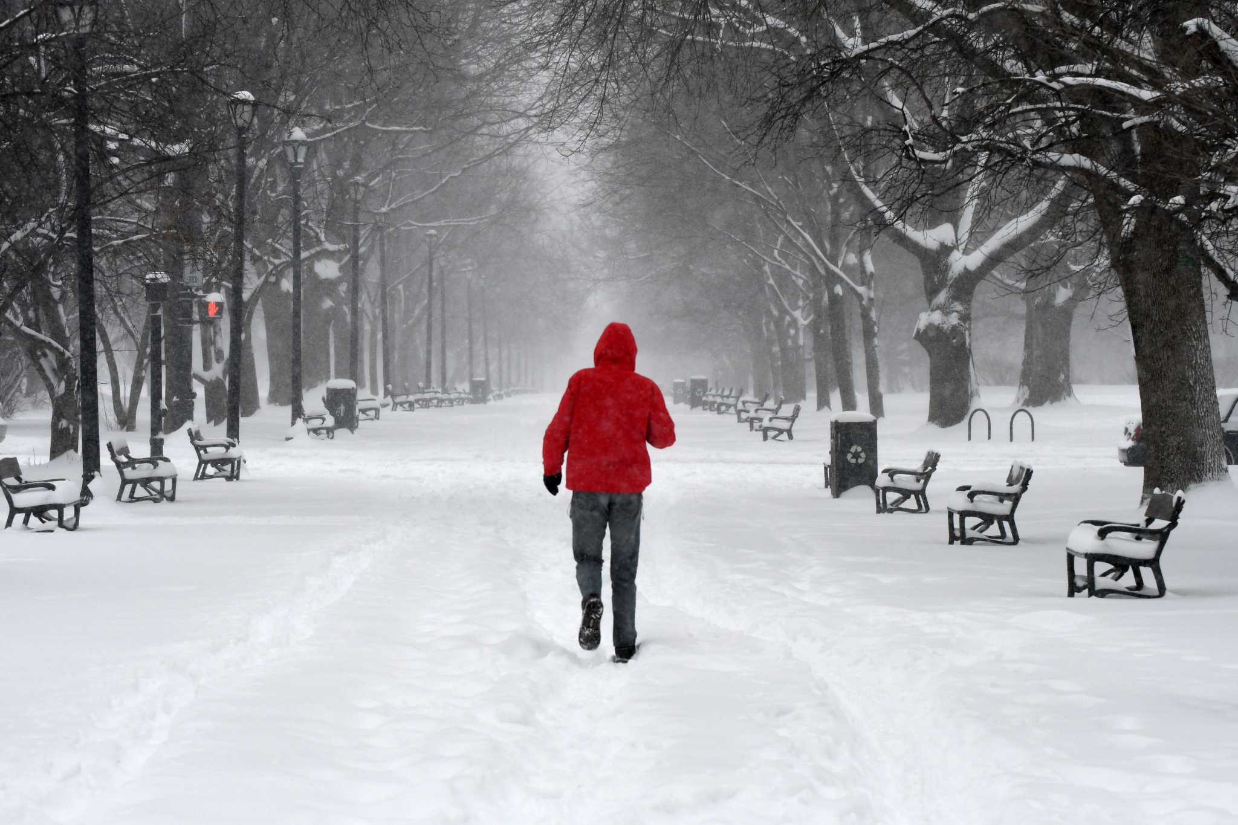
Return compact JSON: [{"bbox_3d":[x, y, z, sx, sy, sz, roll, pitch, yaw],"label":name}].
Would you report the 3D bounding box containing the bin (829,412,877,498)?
[{"bbox_3d":[2.908,0.578,62.474,0.550,0.980,0.560,0,1,0],"label":"bin"}]

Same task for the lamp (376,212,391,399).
[{"bbox_3d":[-7.268,-3.255,156.000,0.480,6.000,0.480,0,0,0],"label":"lamp"}]

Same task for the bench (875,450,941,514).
[{"bbox_3d":[3.303,0.772,57.945,0.673,0.770,1.500,0,1,0],"label":"bench"}]

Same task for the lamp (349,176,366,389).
[{"bbox_3d":[-6.119,-2.699,118.000,0.420,5.669,0.420,0,1,0],"label":"lamp"}]

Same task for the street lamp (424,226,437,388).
[{"bbox_3d":[-7.052,-3.781,189.000,0.480,6.050,0.480,0,0,0],"label":"street lamp"}]

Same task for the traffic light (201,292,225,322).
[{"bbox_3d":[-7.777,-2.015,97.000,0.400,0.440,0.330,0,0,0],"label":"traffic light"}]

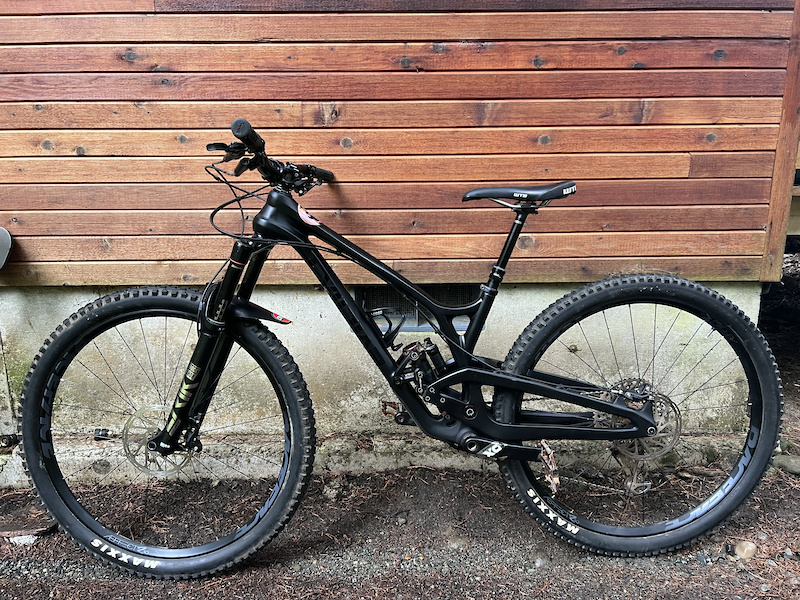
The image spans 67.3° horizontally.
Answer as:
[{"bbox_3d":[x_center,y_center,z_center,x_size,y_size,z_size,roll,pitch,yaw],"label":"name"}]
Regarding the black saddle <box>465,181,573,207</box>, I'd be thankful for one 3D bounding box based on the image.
[{"bbox_3d":[0.288,-0.253,1.440,0.272,0.063,0.140,-1,9,-2],"label":"black saddle"}]

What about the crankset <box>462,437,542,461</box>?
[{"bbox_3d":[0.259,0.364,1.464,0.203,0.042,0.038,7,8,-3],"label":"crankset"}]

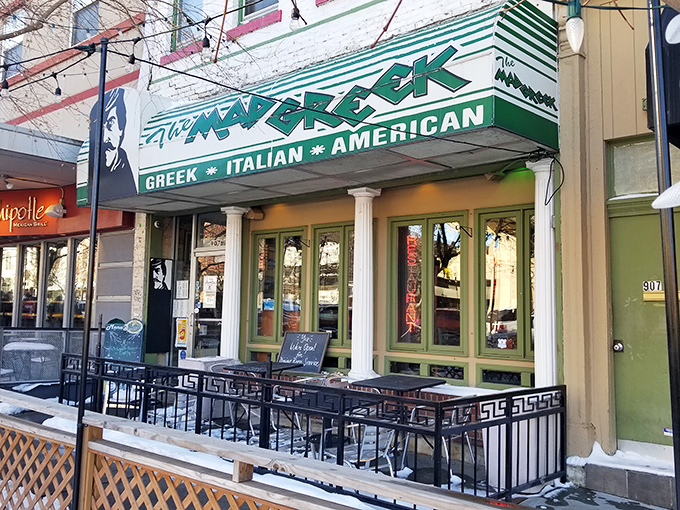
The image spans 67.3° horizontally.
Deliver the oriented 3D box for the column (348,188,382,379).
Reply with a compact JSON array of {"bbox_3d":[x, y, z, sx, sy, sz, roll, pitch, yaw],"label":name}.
[{"bbox_3d":[0.290,0.360,6.605,0.310,2.439,0.310,-3,-8,33],"label":"column"}]

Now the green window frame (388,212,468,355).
[{"bbox_3d":[1.027,0.337,6.030,1.033,1.644,0.100,-3,-7,34],"label":"green window frame"}]

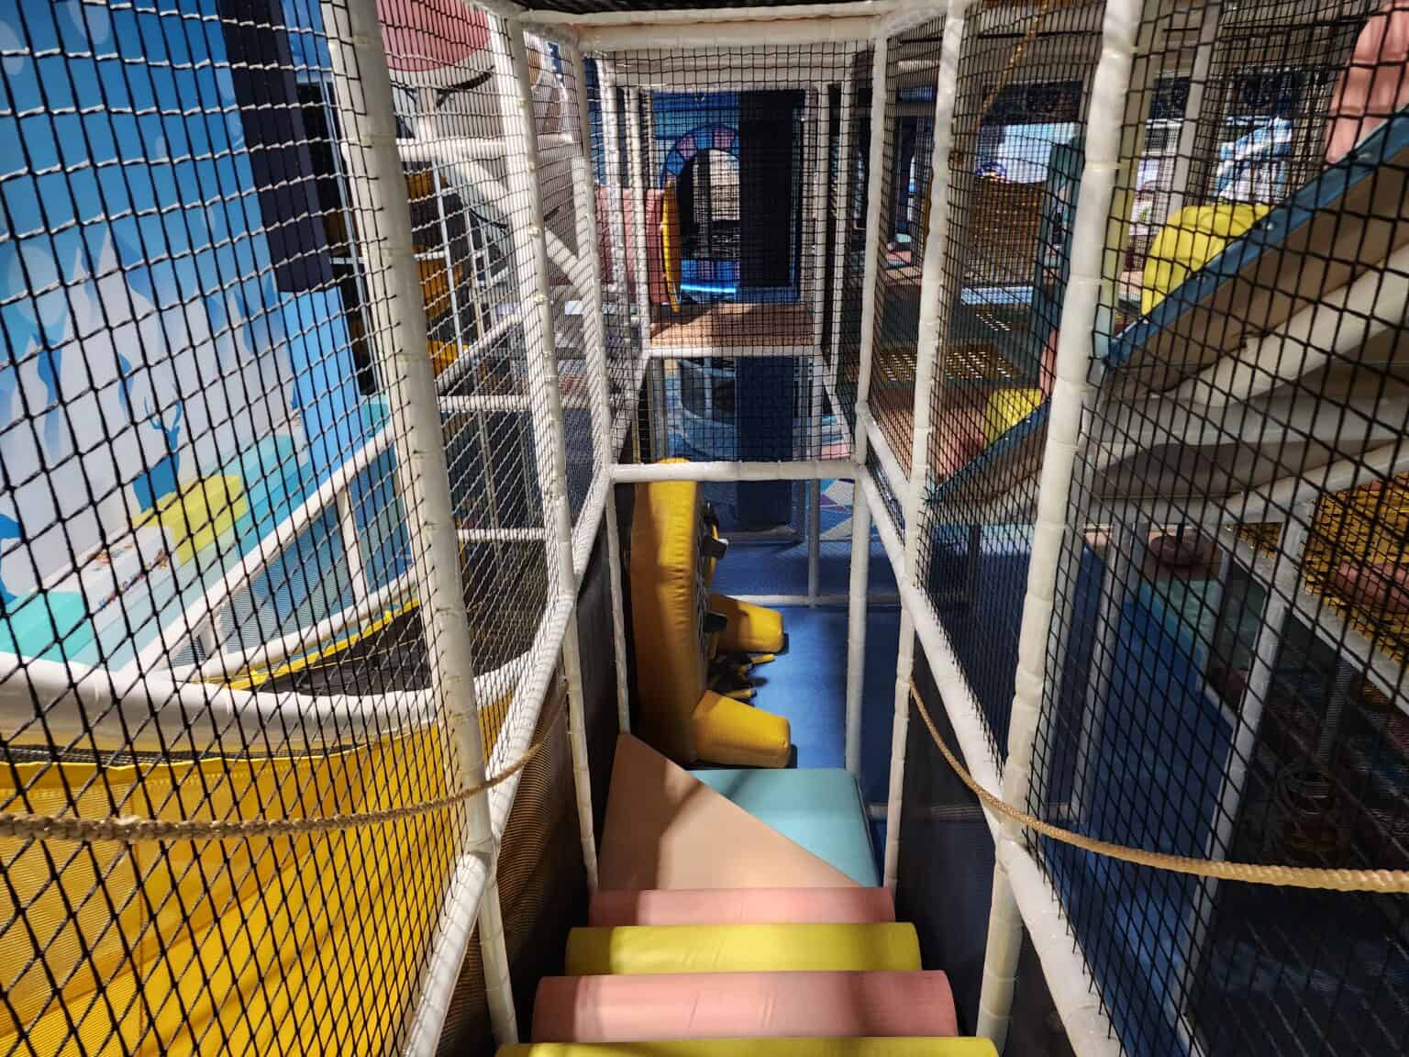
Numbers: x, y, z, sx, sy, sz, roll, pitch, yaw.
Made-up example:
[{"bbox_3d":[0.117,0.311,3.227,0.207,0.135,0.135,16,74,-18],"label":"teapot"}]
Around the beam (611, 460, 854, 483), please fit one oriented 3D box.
[{"bbox_3d":[0.145,-0.270,4.451,1.130,0.085,0.085,-1,22,2],"label":"beam"}]

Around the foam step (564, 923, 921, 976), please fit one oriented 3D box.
[{"bbox_3d":[0.123,1.483,3.065,1.150,0.240,0.390,-1,22,2],"label":"foam step"}]

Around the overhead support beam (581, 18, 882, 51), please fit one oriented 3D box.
[{"bbox_3d":[0.090,-1.973,3.746,1.200,0.088,0.088,-1,22,2],"label":"overhead support beam"}]

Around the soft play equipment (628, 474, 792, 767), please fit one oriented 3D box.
[{"bbox_3d":[0.069,0.363,6.126,0.900,1.640,1.660,-1,22,2],"label":"soft play equipment"}]

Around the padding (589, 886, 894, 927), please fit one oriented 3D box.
[{"bbox_3d":[0.139,1.538,3.558,1.150,0.240,0.390,-1,22,2],"label":"padding"}]

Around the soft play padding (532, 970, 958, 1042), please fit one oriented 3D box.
[{"bbox_3d":[0.107,1.418,2.595,1.150,0.240,0.390,-1,22,2],"label":"soft play padding"}]

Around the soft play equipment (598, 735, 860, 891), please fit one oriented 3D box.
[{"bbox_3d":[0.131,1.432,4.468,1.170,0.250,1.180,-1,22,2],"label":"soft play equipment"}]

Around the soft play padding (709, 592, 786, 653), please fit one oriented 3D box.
[{"bbox_3d":[0.294,0.699,6.997,0.560,0.340,0.310,-1,22,2],"label":"soft play padding"}]

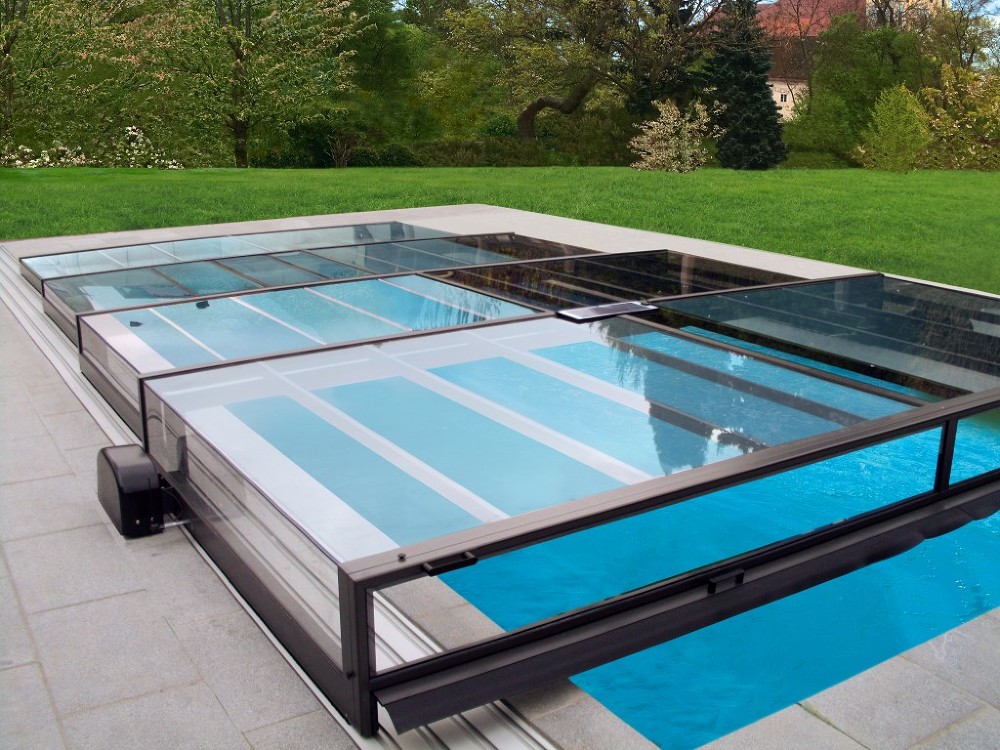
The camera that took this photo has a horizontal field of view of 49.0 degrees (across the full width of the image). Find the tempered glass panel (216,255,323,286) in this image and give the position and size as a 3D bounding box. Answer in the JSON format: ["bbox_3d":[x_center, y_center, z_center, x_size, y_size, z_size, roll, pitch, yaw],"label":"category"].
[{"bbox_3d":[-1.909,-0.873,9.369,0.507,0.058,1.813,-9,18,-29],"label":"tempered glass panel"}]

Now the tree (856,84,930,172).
[{"bbox_3d":[8.075,-5.032,22.295,1.511,1.676,1.435,5,16,19],"label":"tree"}]

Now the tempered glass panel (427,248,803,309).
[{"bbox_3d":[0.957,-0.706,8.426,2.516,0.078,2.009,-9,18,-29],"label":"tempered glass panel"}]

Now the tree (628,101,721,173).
[{"bbox_3d":[3.618,-4.959,22.562,1.883,1.403,1.789,2,16,9],"label":"tree"}]

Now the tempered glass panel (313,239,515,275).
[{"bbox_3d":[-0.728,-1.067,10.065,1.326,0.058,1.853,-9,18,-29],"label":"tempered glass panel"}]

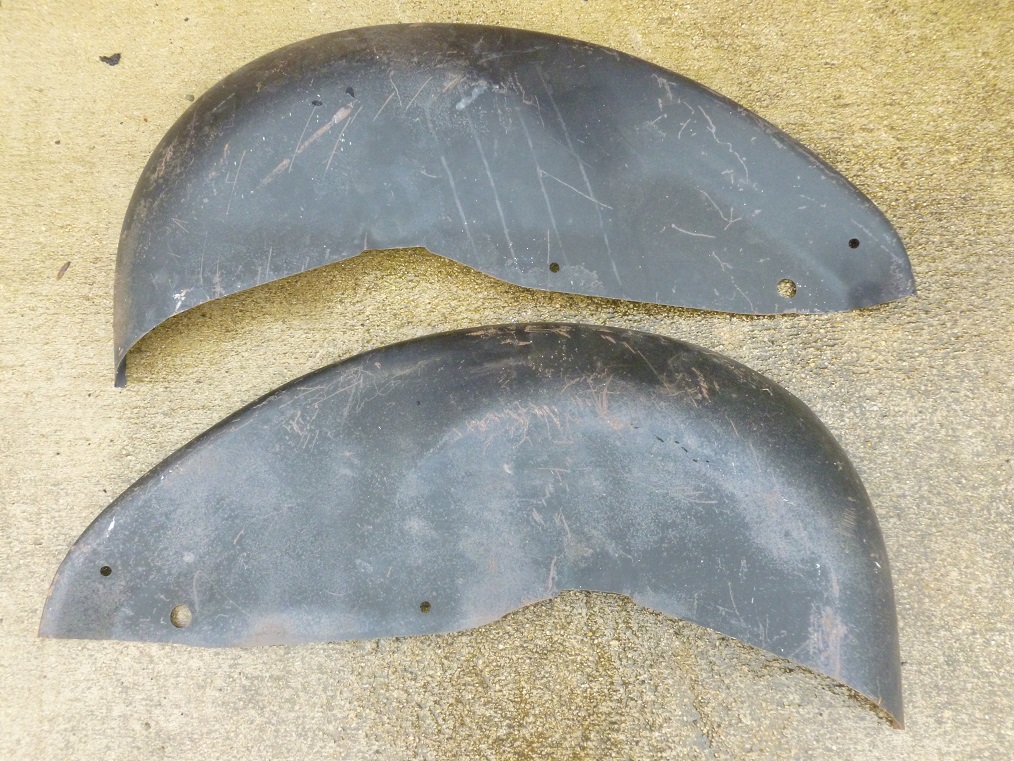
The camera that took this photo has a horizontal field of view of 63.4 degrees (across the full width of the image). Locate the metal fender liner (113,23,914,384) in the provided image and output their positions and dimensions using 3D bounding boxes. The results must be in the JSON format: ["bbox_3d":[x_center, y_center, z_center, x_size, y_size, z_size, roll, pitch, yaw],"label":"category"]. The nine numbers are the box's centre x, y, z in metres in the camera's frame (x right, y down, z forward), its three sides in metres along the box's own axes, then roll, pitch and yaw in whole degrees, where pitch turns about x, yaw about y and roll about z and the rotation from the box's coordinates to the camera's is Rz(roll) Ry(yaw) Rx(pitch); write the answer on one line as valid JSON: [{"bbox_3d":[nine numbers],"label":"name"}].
[{"bbox_3d":[-0.016,-0.241,0.946,0.922,0.088,0.398,-6,79,0],"label":"metal fender liner"}]

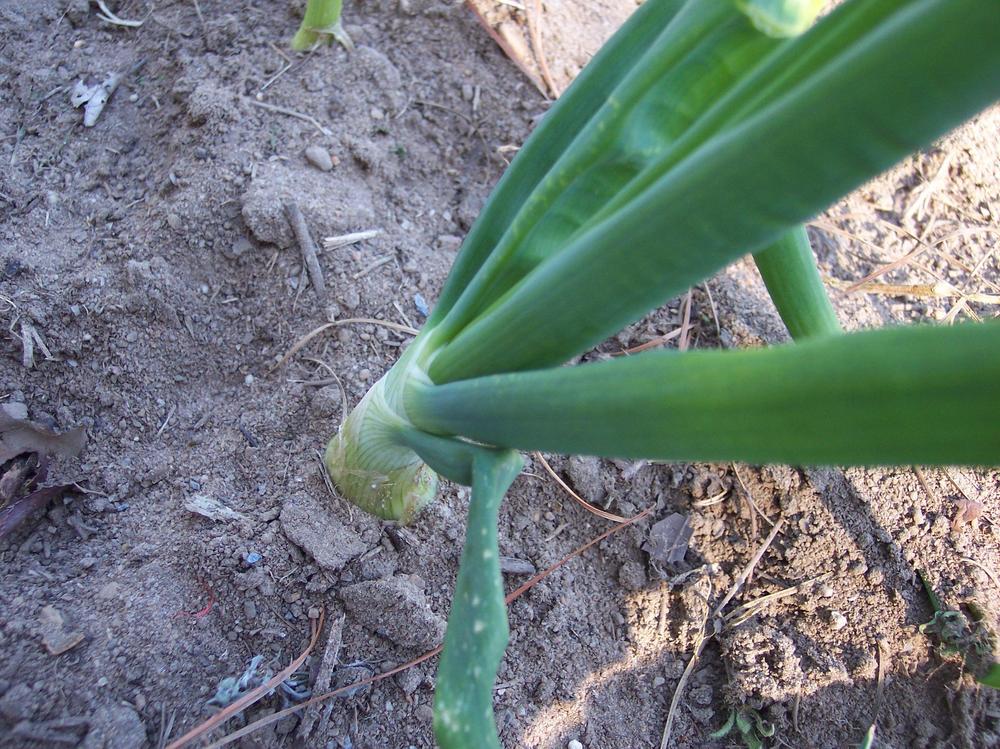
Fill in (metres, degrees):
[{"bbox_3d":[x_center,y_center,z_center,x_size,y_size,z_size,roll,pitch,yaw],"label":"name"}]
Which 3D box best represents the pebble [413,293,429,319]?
[{"bbox_3d":[-0.035,-0.031,0.483,0.006,0.004,0.012,-14,53,-16],"label":"pebble"}]

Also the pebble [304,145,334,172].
[{"bbox_3d":[-0.089,-0.107,0.542,0.011,0.009,0.017,-24,56,-23],"label":"pebble"}]

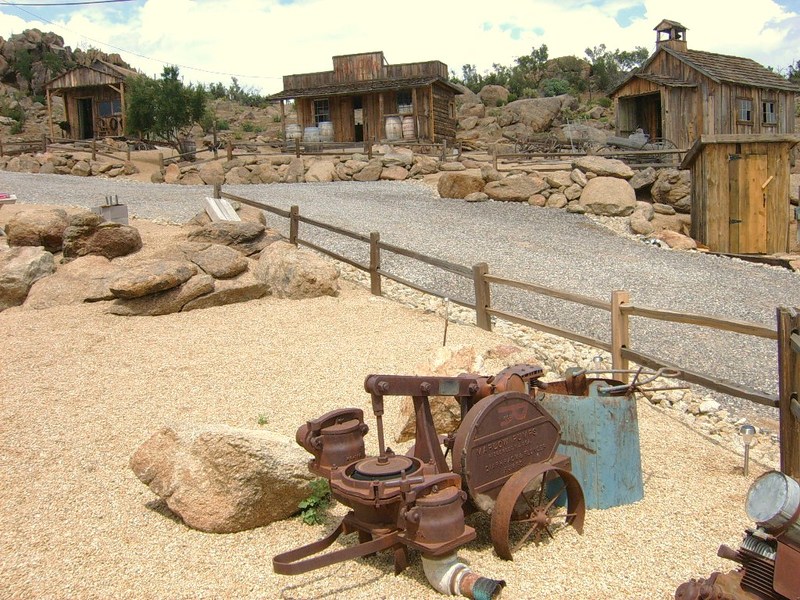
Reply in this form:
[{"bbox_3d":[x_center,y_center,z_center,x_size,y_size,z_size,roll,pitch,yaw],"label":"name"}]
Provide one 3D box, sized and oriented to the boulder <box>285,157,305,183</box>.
[{"bbox_3d":[-3.717,-4.580,28.500,0.691,0.850,0.650,-3,6,-7],"label":"boulder"}]

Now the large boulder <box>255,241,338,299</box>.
[{"bbox_3d":[-1.757,-0.496,13.600,1.400,0.850,1.150,-3,9,-6],"label":"large boulder"}]

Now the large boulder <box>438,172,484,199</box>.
[{"bbox_3d":[1.505,-2.803,19.800,1.100,0.650,0.800,-2,7,4],"label":"large boulder"}]

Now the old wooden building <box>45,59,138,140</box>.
[{"bbox_3d":[-13.647,-9.255,38.000,3.900,3.650,4.900,0,10,10],"label":"old wooden building"}]

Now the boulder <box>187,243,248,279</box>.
[{"bbox_3d":[-2.737,-0.596,12.200,0.900,0.420,0.700,-4,7,-13],"label":"boulder"}]

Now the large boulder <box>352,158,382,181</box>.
[{"bbox_3d":[-1.125,-4.465,28.000,1.018,0.800,0.850,-3,6,-2],"label":"large boulder"}]

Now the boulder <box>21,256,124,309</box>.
[{"bbox_3d":[-4.494,-0.247,11.100,1.345,0.660,1.100,-5,6,-22],"label":"boulder"}]

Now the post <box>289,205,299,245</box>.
[{"bbox_3d":[-1.751,-1.212,13.300,0.100,0.700,0.100,-7,7,-36],"label":"post"}]

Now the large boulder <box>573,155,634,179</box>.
[{"bbox_3d":[4.604,-3.020,18.300,1.350,0.470,0.850,0,7,14],"label":"large boulder"}]

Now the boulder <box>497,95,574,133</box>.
[{"bbox_3d":[5.863,-8.026,35.000,3.300,1.750,2.400,-1,9,6],"label":"boulder"}]

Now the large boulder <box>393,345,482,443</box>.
[{"bbox_3d":[0.321,0.780,6.750,0.750,0.620,0.650,-2,9,0],"label":"large boulder"}]

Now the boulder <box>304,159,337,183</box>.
[{"bbox_3d":[-2.457,-3.987,25.000,0.950,0.700,0.700,-3,7,-6],"label":"boulder"}]

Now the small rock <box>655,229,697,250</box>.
[{"bbox_3d":[4.854,-1.062,14.200,0.720,0.340,0.500,0,7,19],"label":"small rock"}]

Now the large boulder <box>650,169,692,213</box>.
[{"bbox_3d":[5.328,-2.125,15.700,0.950,0.820,0.800,0,7,19],"label":"large boulder"}]

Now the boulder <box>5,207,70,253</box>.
[{"bbox_3d":[-5.826,-1.133,13.000,1.020,0.680,0.800,-5,8,-24],"label":"boulder"}]

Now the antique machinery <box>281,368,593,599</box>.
[{"bbox_3d":[0.085,0.747,3.820,1.520,0.880,1.200,-7,9,-36],"label":"antique machinery"}]

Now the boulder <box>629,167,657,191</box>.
[{"bbox_3d":[5.629,-2.797,18.700,0.589,0.520,0.550,-1,6,17],"label":"boulder"}]

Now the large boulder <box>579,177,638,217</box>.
[{"bbox_3d":[5.130,-2.559,20.000,1.400,0.950,1.100,1,10,17],"label":"large boulder"}]

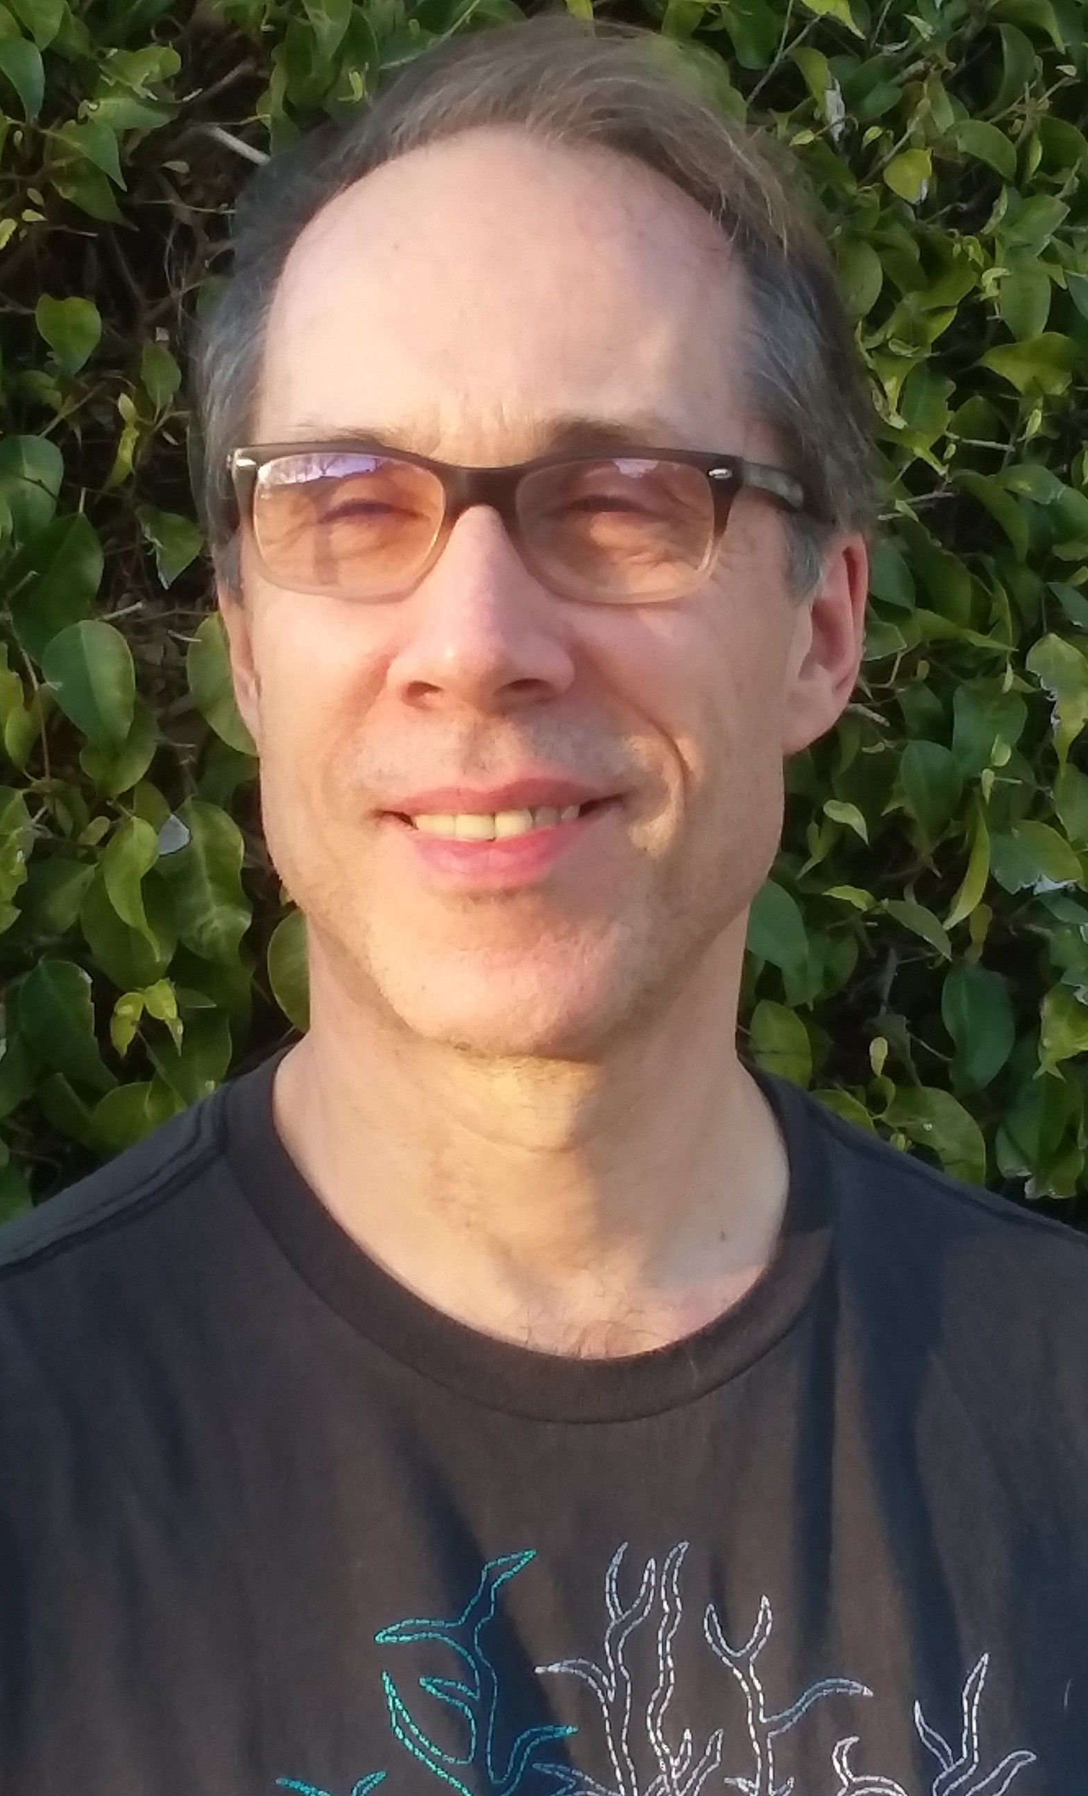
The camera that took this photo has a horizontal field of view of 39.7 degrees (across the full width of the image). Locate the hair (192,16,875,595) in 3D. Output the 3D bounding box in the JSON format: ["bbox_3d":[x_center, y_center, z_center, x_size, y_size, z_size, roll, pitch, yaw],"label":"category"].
[{"bbox_3d":[-0.001,-0.168,0.470,0.195,0.200,0.200,1,0,12],"label":"hair"}]

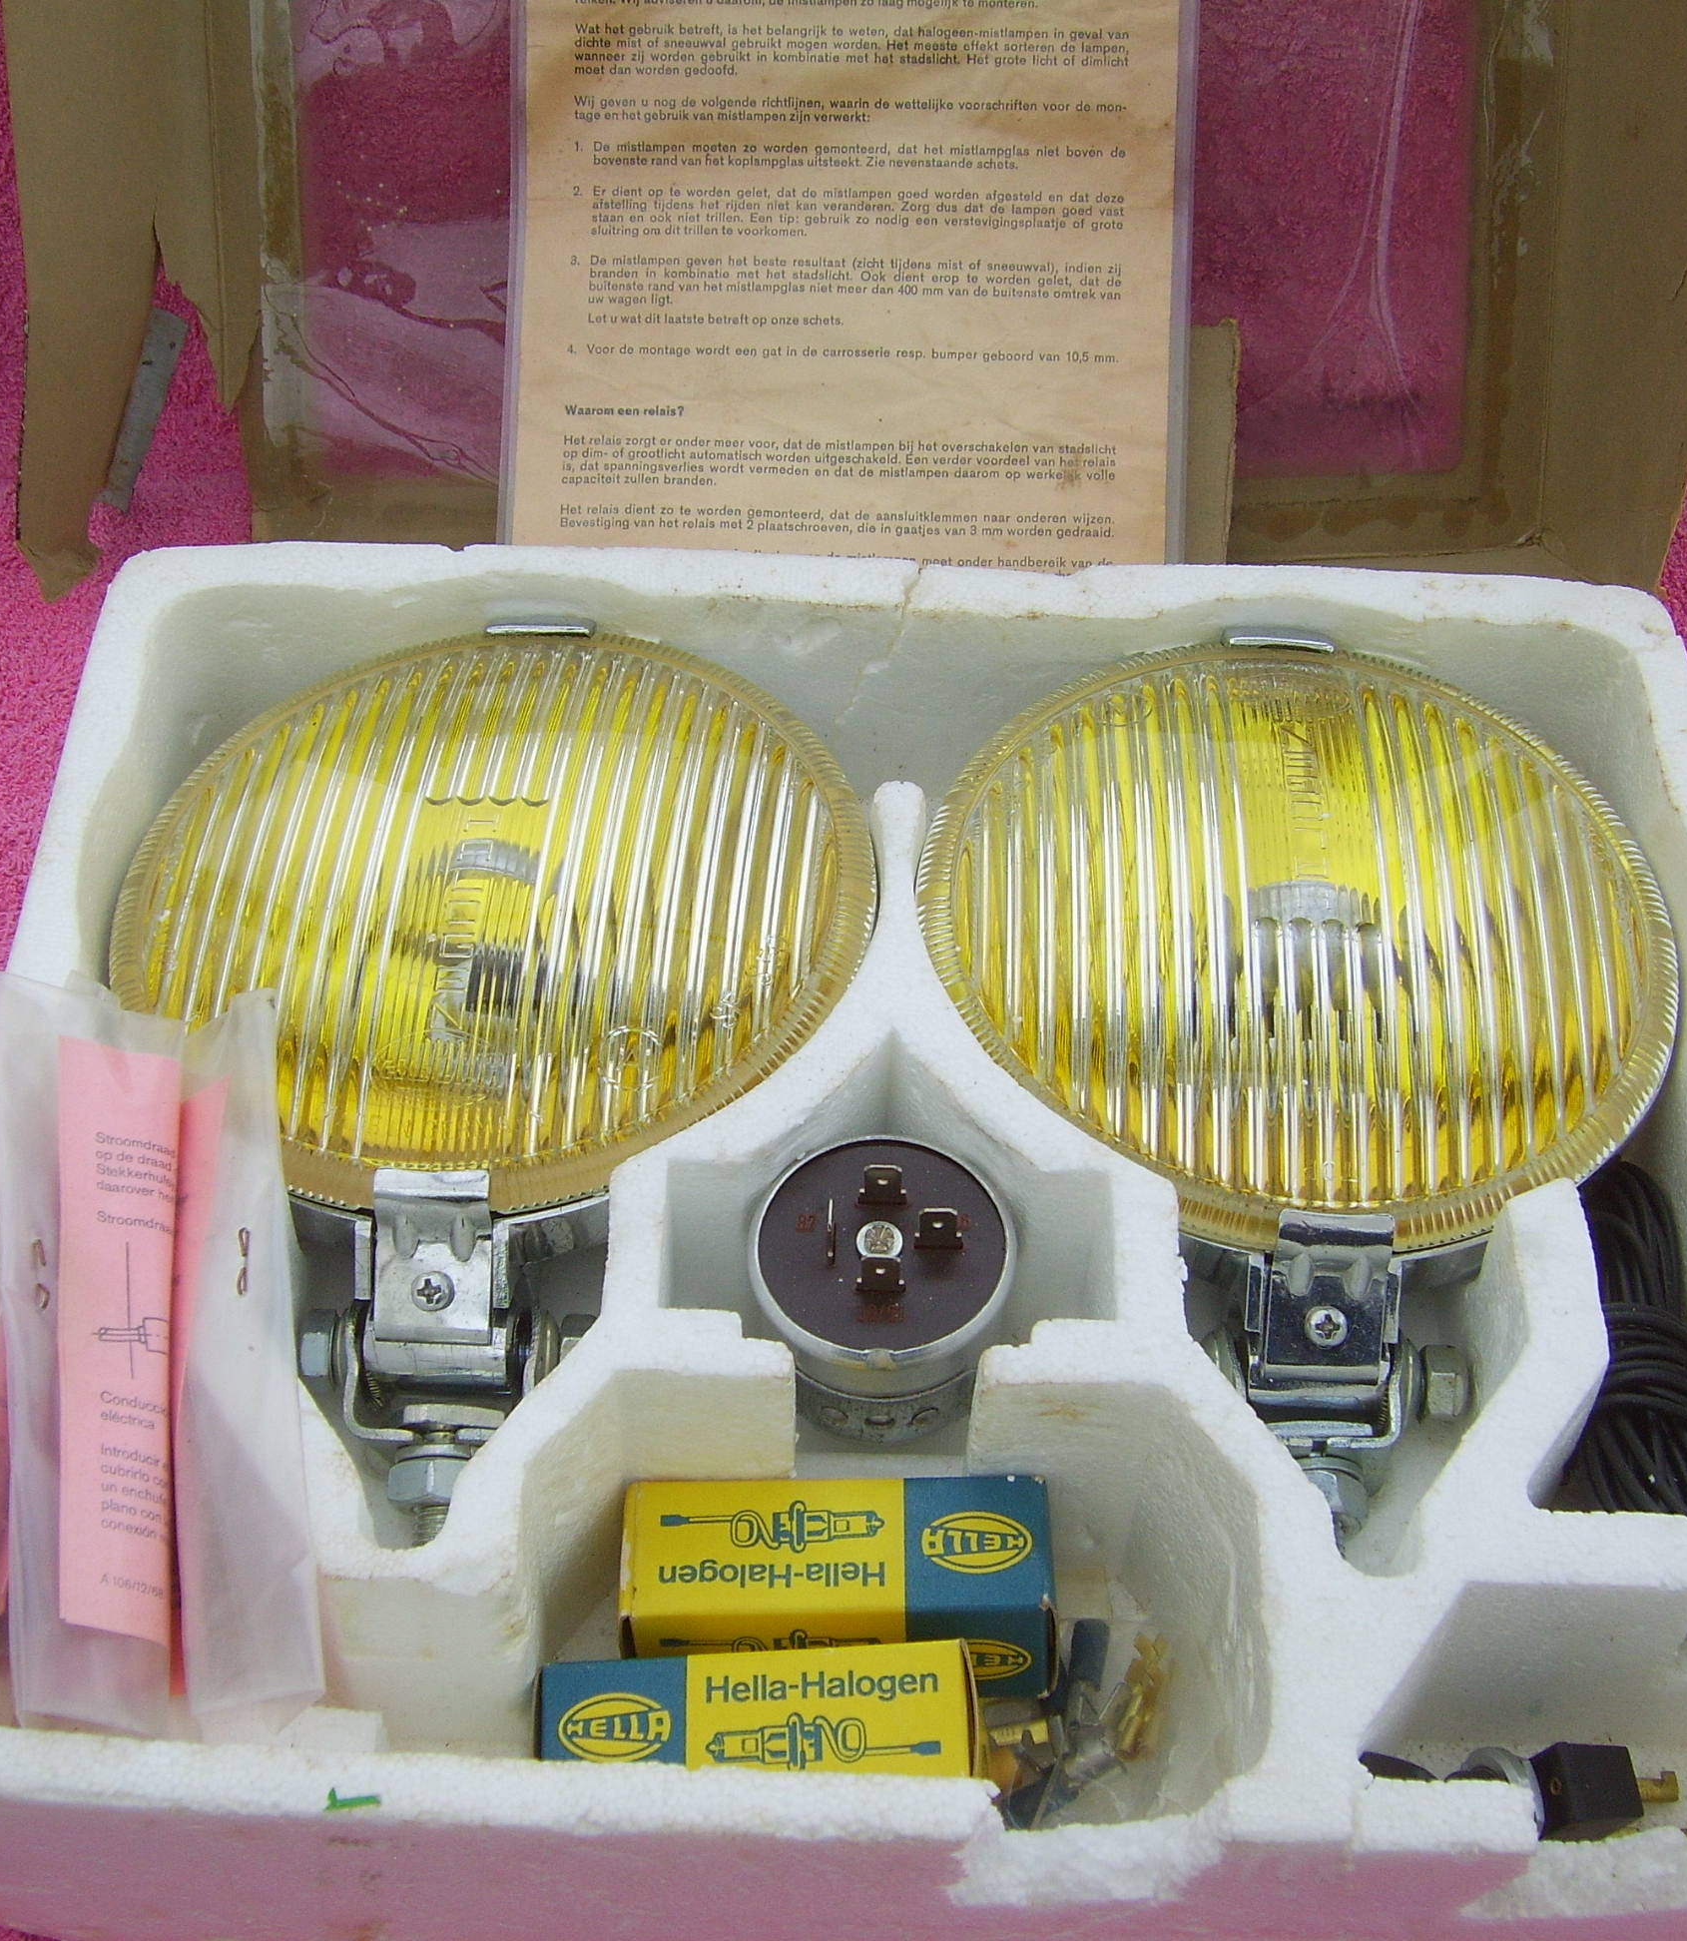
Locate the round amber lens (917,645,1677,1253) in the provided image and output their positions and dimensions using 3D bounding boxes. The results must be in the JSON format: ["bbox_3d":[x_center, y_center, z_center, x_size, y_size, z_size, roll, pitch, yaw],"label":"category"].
[{"bbox_3d":[0.086,-0.011,0.537,0.144,0.027,0.144,2,52,1],"label":"round amber lens"}]

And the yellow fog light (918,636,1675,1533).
[{"bbox_3d":[0.085,0.020,0.541,0.146,0.070,0.192,2,52,1],"label":"yellow fog light"}]

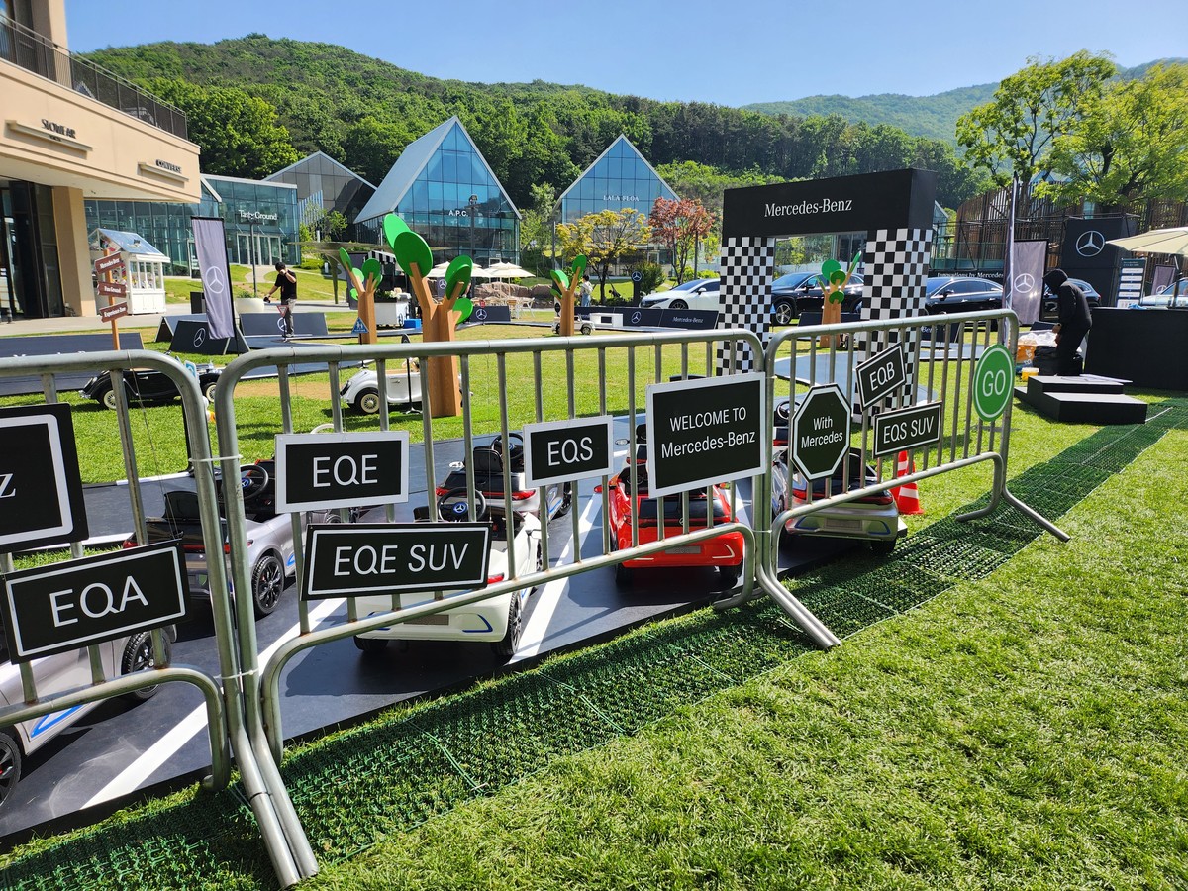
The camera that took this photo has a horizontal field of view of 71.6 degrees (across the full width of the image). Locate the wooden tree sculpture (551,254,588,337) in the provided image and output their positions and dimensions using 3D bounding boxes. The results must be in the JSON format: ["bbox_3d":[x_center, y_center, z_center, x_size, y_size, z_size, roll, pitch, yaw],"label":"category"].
[{"bbox_3d":[-0.619,-3.742,20.601,0.860,1.970,0.800,0,11,-2],"label":"wooden tree sculpture"}]

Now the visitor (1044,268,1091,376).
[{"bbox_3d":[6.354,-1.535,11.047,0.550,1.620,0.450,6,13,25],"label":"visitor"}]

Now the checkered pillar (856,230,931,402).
[{"bbox_3d":[2.954,-1.155,8.177,0.387,1.900,0.446,-7,14,-33],"label":"checkered pillar"}]

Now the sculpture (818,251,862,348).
[{"bbox_3d":[4.941,-2.929,16.625,0.840,1.905,0.840,4,11,16],"label":"sculpture"}]

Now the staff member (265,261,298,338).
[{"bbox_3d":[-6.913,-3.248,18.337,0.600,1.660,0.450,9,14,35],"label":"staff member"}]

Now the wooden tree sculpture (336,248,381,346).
[{"bbox_3d":[-4.555,-2.900,16.005,0.880,1.857,0.850,-2,11,-16],"label":"wooden tree sculpture"}]

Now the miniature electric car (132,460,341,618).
[{"bbox_3d":[-1.493,0.326,3.545,0.580,0.480,0.980,2,12,7],"label":"miniature electric car"}]

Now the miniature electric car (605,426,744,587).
[{"bbox_3d":[0.352,0.274,4.146,0.640,0.500,1.060,0,11,-5],"label":"miniature electric car"}]

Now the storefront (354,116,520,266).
[{"bbox_3d":[-15.282,-22.793,78.007,11.780,13.470,15.150,-5,12,-27],"label":"storefront"}]

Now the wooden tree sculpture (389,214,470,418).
[{"bbox_3d":[-1.645,-1.304,8.369,0.820,1.970,0.780,-1,12,-11],"label":"wooden tree sculpture"}]

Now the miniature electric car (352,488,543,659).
[{"bbox_3d":[-0.523,0.403,3.235,0.580,0.480,0.980,2,12,3],"label":"miniature electric car"}]

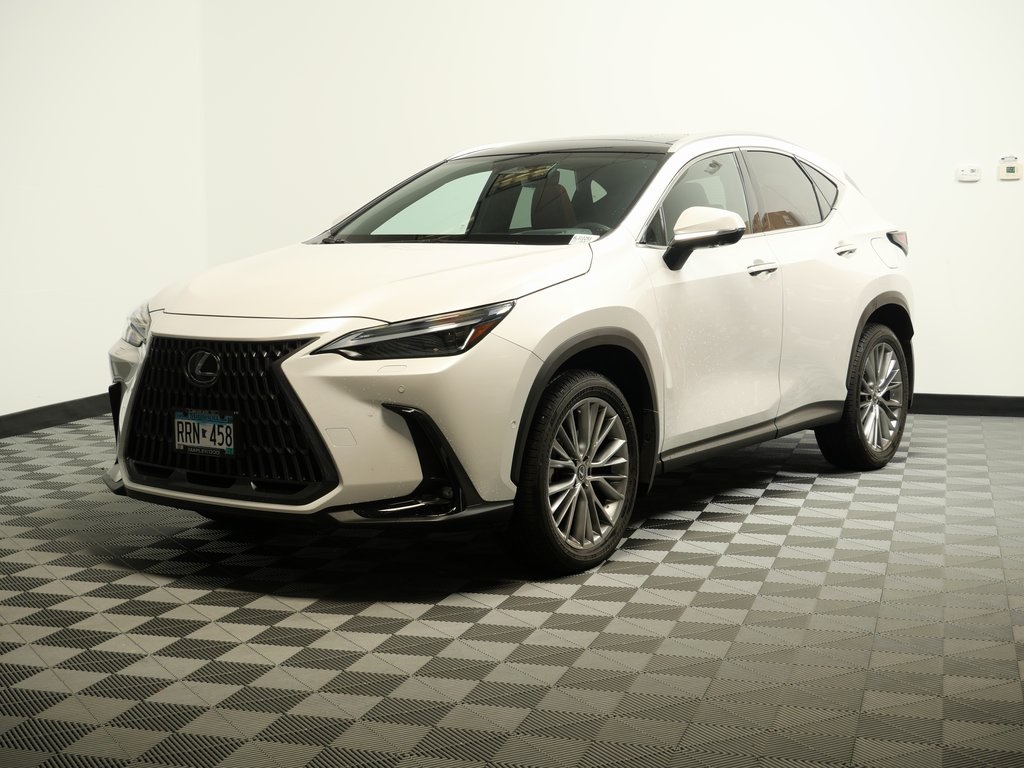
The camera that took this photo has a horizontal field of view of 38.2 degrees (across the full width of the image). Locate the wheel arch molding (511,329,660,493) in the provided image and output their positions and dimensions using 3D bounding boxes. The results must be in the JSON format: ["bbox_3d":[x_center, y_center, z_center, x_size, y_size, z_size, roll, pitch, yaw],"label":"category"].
[{"bbox_3d":[0.267,0.130,5.275,0.110,0.670,0.900,4,8,36],"label":"wheel arch molding"}]

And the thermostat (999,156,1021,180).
[{"bbox_3d":[3.167,-1.368,9.409,0.143,0.153,0.035,1,6,16],"label":"thermostat"}]

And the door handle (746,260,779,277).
[{"bbox_3d":[1.077,-0.491,6.316,0.055,0.057,0.280,4,8,36],"label":"door handle"}]

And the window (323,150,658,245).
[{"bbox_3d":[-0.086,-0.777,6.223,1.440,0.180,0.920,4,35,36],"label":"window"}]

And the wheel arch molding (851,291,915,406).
[{"bbox_3d":[1.842,-0.152,7.437,0.110,0.630,0.960,4,8,36],"label":"wheel arch molding"}]

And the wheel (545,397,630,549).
[{"bbox_3d":[0.208,0.313,5.339,0.190,0.546,0.546,4,8,36],"label":"wheel"}]

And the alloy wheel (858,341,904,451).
[{"bbox_3d":[1.791,0.066,7.499,0.190,0.546,0.546,4,8,36],"label":"alloy wheel"}]

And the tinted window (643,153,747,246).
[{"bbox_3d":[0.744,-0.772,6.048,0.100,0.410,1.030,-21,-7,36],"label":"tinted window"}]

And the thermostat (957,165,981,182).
[{"bbox_3d":[2.927,-1.349,9.482,0.154,0.112,0.035,1,6,16],"label":"thermostat"}]

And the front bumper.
[{"bbox_3d":[-0.824,0.113,5.284,1.840,0.720,0.750,4,8,36],"label":"front bumper"}]

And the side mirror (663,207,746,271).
[{"bbox_3d":[0.744,-0.564,5.742,0.240,0.240,0.270,4,8,36],"label":"side mirror"}]

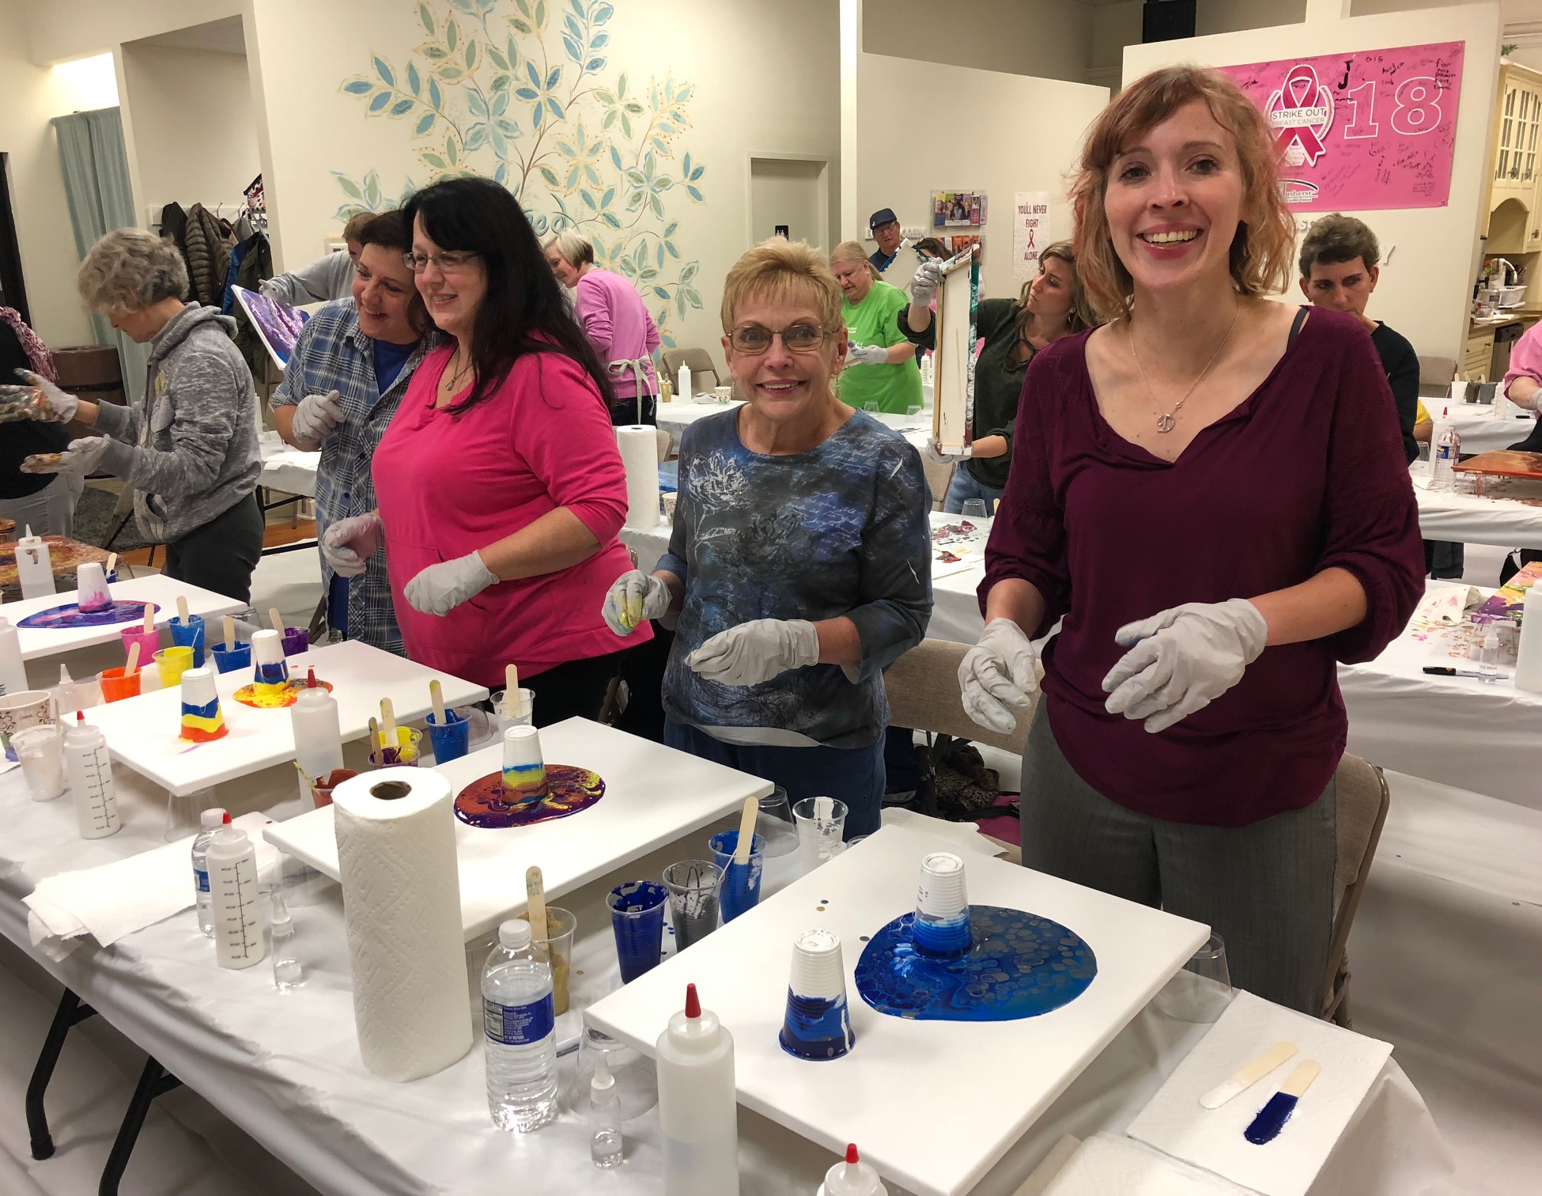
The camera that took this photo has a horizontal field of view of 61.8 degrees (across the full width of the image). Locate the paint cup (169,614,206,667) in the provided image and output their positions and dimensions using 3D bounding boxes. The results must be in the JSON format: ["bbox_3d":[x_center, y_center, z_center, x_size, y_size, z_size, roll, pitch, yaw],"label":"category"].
[{"bbox_3d":[-1.146,0.088,2.543,0.069,0.093,0.069,-1,15,0],"label":"paint cup"}]

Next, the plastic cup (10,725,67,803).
[{"bbox_3d":[-1.085,0.249,1.923,0.070,0.098,0.070,-10,18,-29],"label":"plastic cup"}]

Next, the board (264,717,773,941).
[{"bbox_3d":[-0.316,0.277,1.668,0.406,0.017,0.508,12,20,41],"label":"board"}]

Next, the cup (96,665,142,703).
[{"bbox_3d":[-1.094,0.177,2.185,0.070,0.098,0.070,-9,17,-26],"label":"cup"}]

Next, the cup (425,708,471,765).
[{"bbox_3d":[-0.486,0.229,1.962,0.070,0.098,0.070,-5,16,-14],"label":"cup"}]

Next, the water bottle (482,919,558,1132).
[{"bbox_3d":[-0.231,0.389,1.185,0.065,0.197,0.065,-4,16,-11],"label":"water bottle"}]

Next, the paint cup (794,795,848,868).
[{"bbox_3d":[0.064,0.313,1.652,0.070,0.095,0.070,-1,16,0],"label":"paint cup"}]

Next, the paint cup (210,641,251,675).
[{"bbox_3d":[-0.989,0.134,2.378,0.069,0.088,0.069,-1,16,0],"label":"paint cup"}]

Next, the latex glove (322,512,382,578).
[{"bbox_3d":[-0.771,-0.097,2.380,0.115,0.112,0.085,-14,20,-39],"label":"latex glove"}]

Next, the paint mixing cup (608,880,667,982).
[{"bbox_3d":[-0.144,0.375,1.419,0.070,0.098,0.070,-3,16,-6],"label":"paint mixing cup"}]

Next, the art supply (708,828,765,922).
[{"bbox_3d":[-0.037,0.338,1.538,0.069,0.097,0.069,-1,15,0],"label":"art supply"}]

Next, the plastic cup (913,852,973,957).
[{"bbox_3d":[0.176,0.314,1.322,0.066,0.093,0.066,-1,15,0],"label":"plastic cup"}]

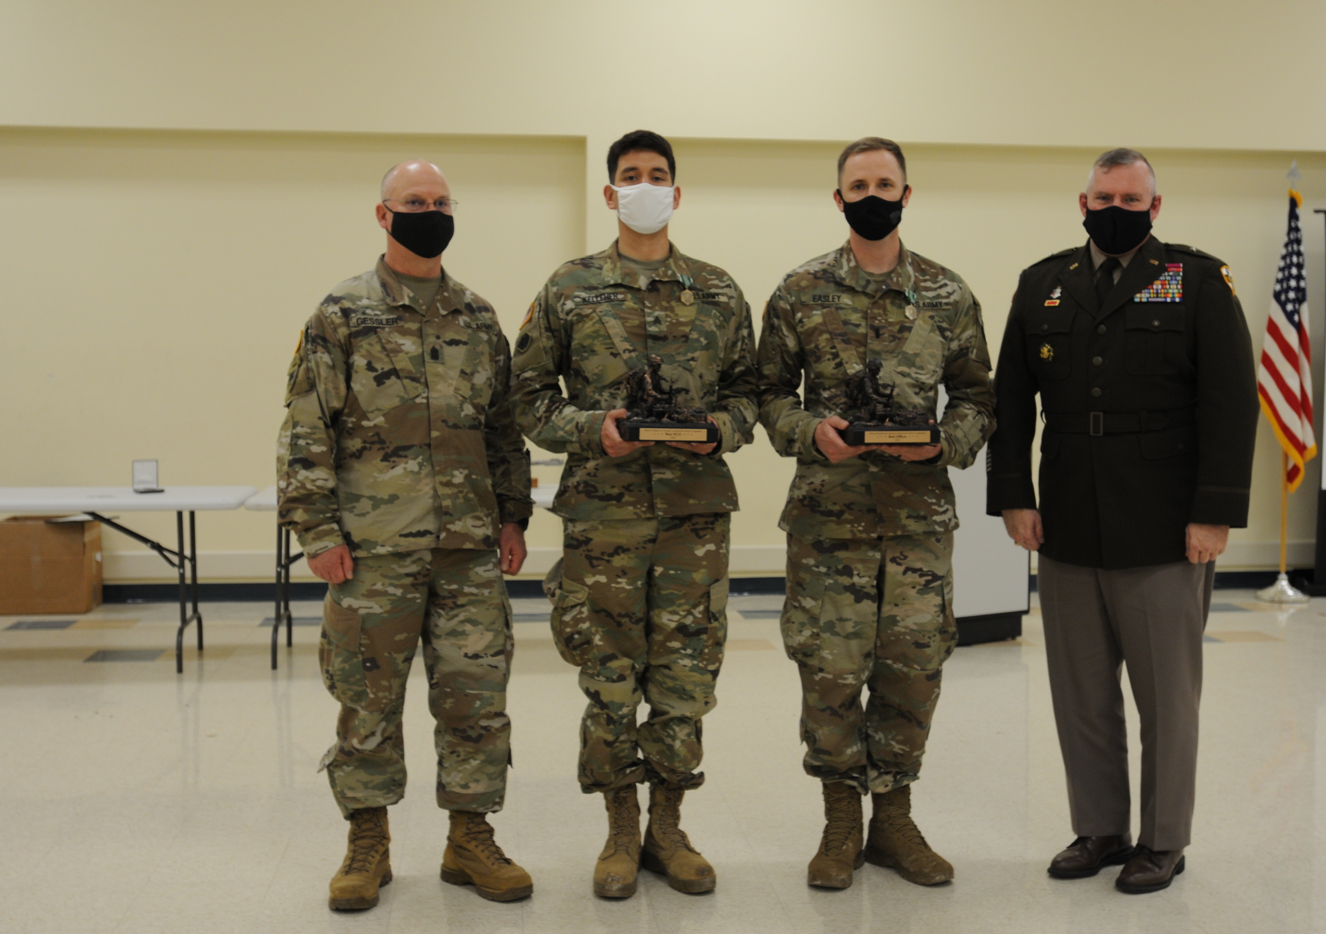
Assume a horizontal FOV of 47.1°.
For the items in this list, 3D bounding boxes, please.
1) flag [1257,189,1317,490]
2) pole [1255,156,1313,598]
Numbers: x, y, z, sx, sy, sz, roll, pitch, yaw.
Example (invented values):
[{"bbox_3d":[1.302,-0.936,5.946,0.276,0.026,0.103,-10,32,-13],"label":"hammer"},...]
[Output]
[{"bbox_3d":[3.411,-0.696,8.302,0.320,1.640,0.210,1,4,14],"label":"flag"},{"bbox_3d":[3.430,-0.469,8.347,0.300,2.400,0.300,2,4,22],"label":"pole"}]

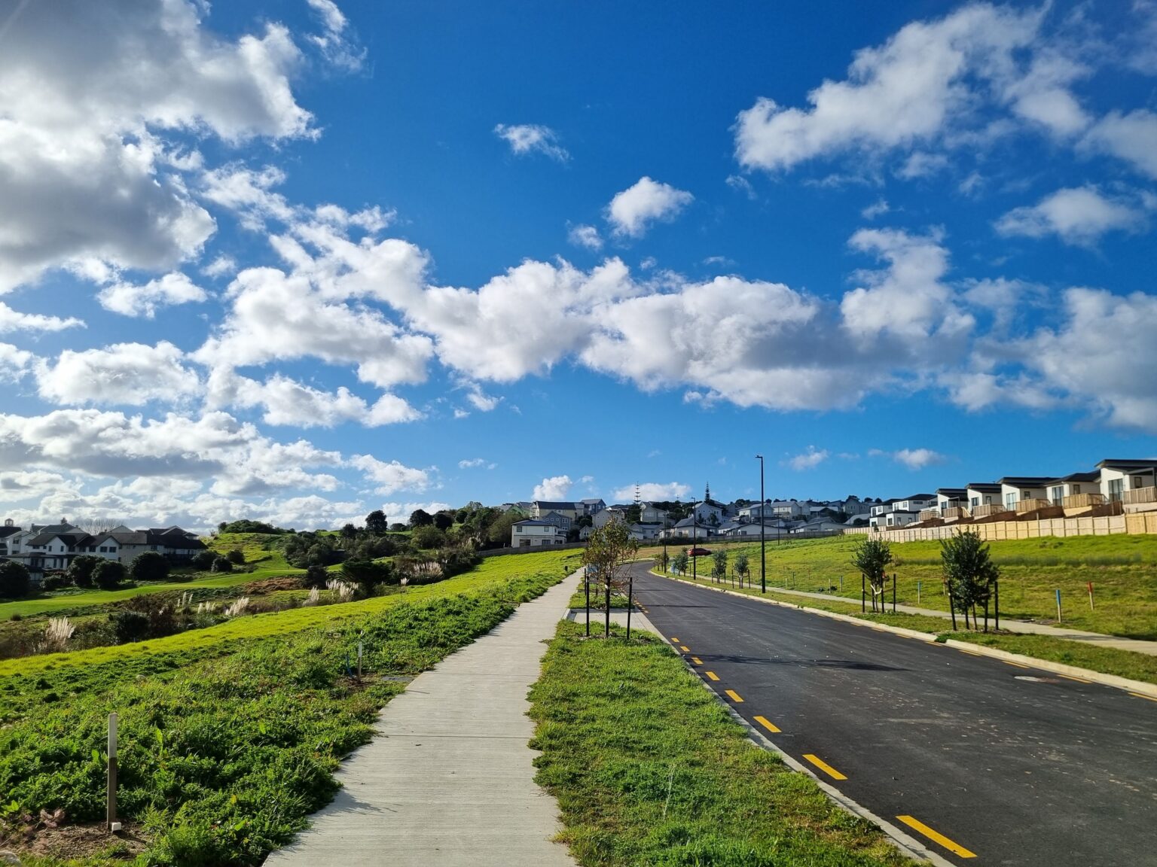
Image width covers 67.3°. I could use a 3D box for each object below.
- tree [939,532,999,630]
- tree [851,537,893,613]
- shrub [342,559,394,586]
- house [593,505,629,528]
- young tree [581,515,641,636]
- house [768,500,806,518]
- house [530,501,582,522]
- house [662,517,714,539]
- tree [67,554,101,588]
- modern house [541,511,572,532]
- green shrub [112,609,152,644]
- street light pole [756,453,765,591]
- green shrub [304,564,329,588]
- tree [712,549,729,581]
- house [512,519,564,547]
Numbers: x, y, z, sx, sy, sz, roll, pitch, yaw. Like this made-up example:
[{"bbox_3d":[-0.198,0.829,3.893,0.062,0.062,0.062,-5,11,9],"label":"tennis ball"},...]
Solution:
[{"bbox_3d":[9.683,3.647,21.500,1.400,2.500,1.400,1,-8,0],"label":"tree"},{"bbox_3d":[9.451,4.549,28.000,1.300,2.420,1.300,1,-8,0],"label":"tree"},{"bbox_3d":[-25.338,16.815,105.000,6.440,3.340,4.830,0,-8,0],"label":"shrub"},{"bbox_3d":[9.647,26.317,265.000,10.000,7.140,10.000,2,-8,-14],"label":"house"},{"bbox_3d":[0.704,3.097,18.800,1.230,2.570,1.230,0,-8,0],"label":"young tree"},{"bbox_3d":[85.832,31.540,358.000,12.000,7.200,9.000,-5,-10,37],"label":"house"},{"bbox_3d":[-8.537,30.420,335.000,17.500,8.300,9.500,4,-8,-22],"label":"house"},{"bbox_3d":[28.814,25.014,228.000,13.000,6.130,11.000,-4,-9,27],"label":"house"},{"bbox_3d":[-101.275,28.317,178.000,7.220,7.130,7.220,0,-8,0],"label":"tree"},{"bbox_3d":[-7.135,28.775,280.000,9.600,7.500,9.500,1,-8,-3],"label":"modern house"},{"bbox_3d":[-26.800,11.572,52.000,2.380,2.070,2.380,0,-8,0],"label":"green shrub"},{"bbox_3d":[10.165,5.045,48.500,0.460,7.750,0.220,1,-8,2],"label":"street light pole"},{"bbox_3d":[-33.726,18.403,112.000,3.260,3.100,3.260,0,-8,0],"label":"green shrub"},{"bbox_3d":[10.581,9.952,65.000,1.220,2.510,1.220,0,-8,0],"label":"tree"},{"bbox_3d":[-9.895,24.180,210.000,12.300,6.900,9.500,2,-8,-7],"label":"house"}]

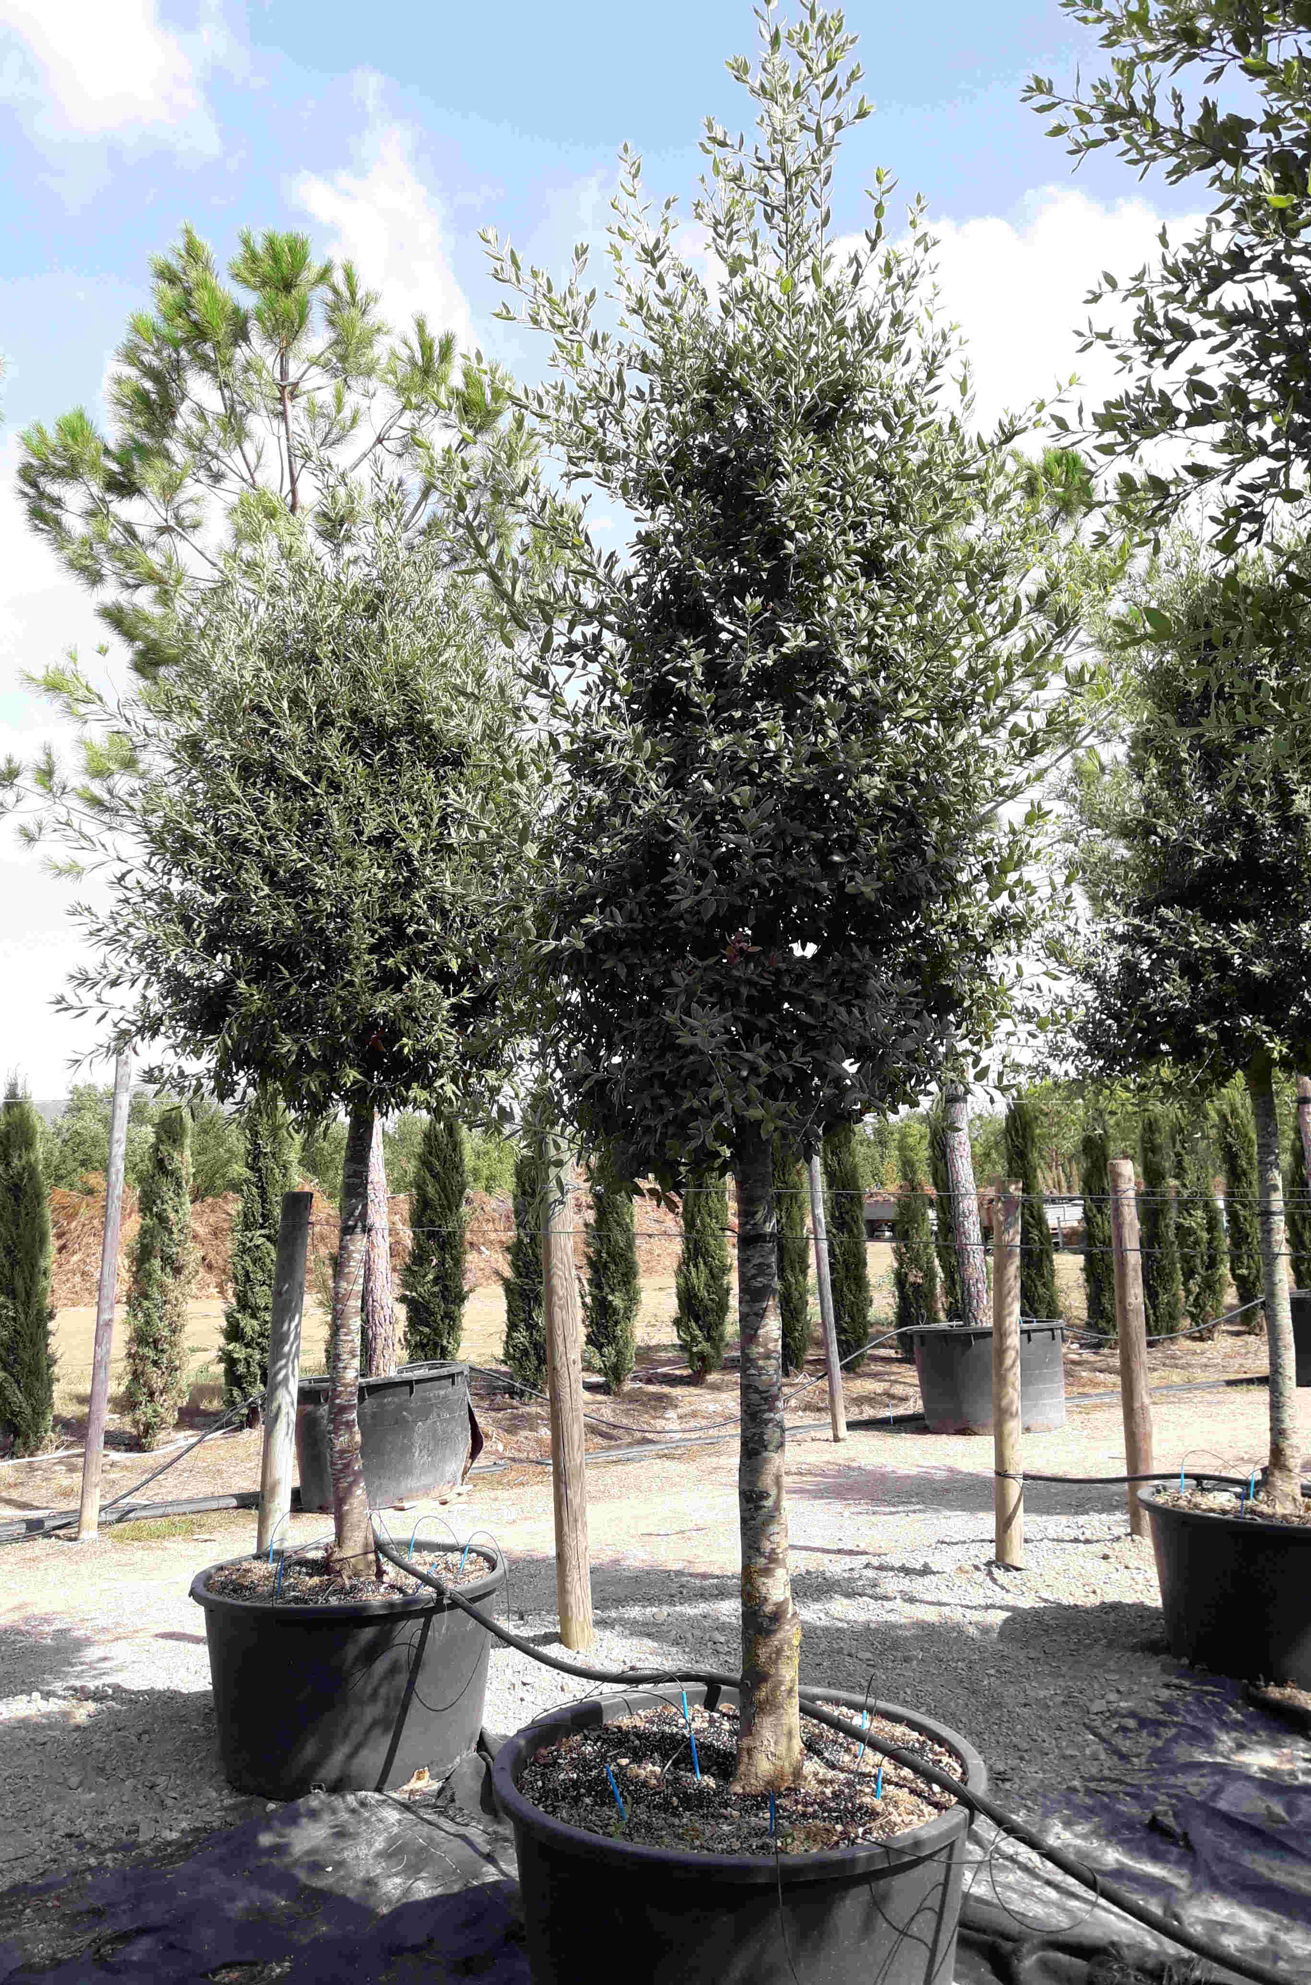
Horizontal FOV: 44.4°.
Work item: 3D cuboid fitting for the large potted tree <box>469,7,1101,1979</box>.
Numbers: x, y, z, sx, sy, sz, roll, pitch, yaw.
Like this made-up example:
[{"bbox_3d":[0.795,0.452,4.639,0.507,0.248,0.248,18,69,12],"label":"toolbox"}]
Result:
[{"bbox_3d":[0.261,-0.088,3.079,1.196,3.932,1.196,-1,-7,0],"label":"large potted tree"}]

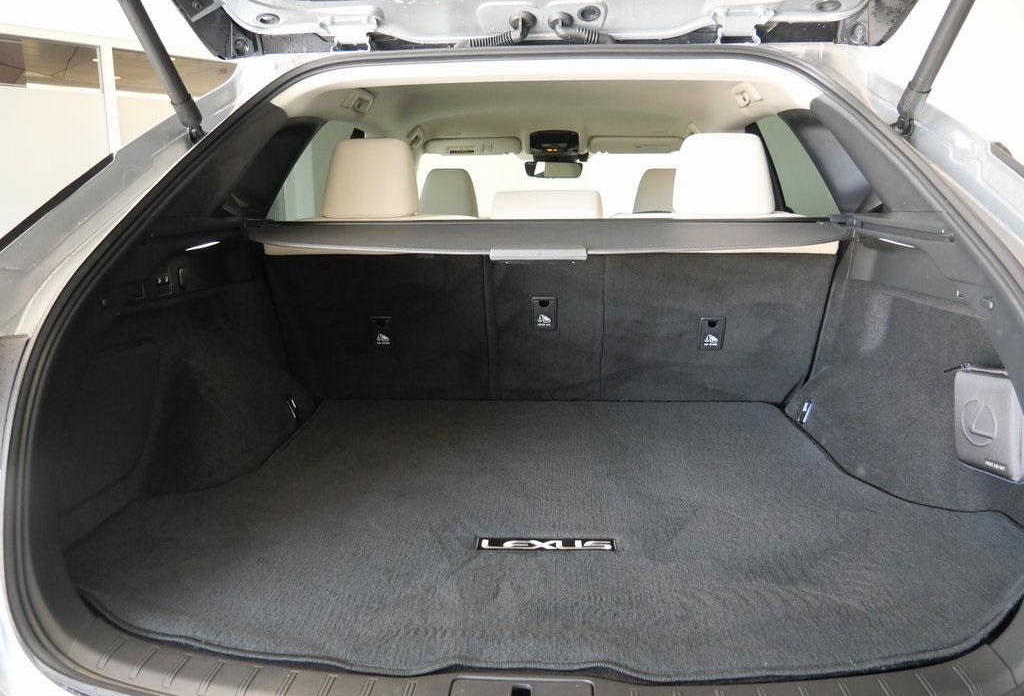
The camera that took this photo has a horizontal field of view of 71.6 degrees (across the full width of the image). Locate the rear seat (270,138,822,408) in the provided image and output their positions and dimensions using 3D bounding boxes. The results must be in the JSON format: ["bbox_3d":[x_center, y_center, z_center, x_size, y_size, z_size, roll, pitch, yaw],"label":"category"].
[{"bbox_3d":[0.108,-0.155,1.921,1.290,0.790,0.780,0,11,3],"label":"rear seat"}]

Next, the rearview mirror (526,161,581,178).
[{"bbox_3d":[0.183,-0.777,3.100,0.250,0.070,0.040,3,17,19],"label":"rearview mirror"}]

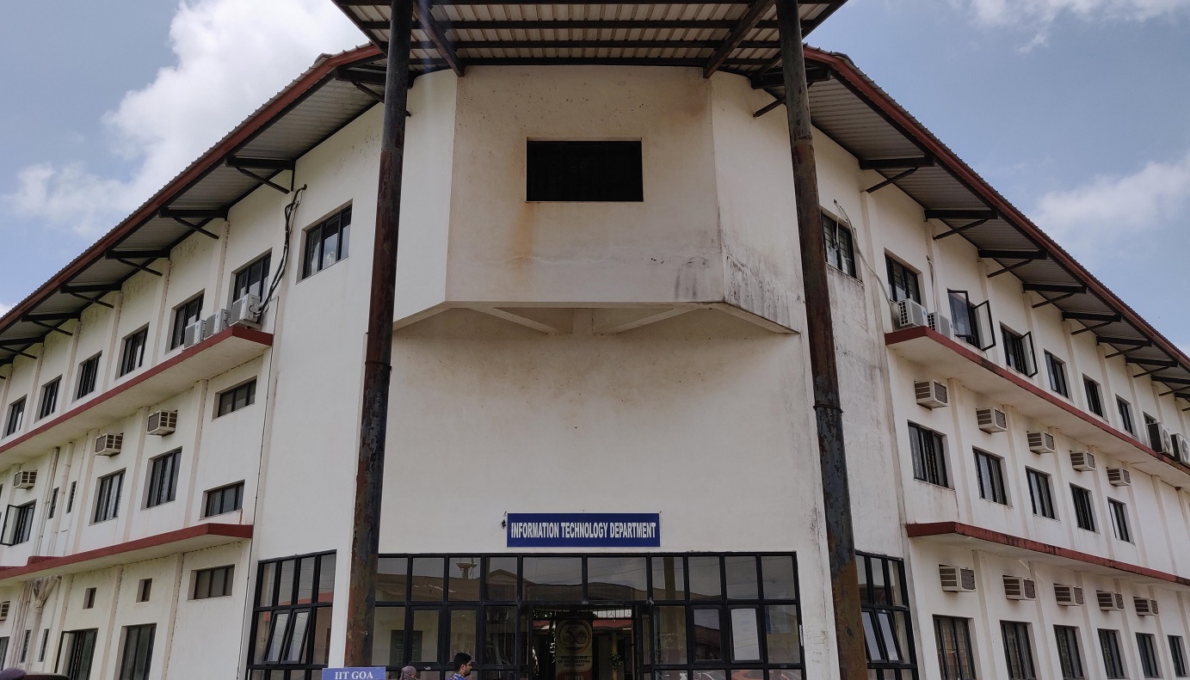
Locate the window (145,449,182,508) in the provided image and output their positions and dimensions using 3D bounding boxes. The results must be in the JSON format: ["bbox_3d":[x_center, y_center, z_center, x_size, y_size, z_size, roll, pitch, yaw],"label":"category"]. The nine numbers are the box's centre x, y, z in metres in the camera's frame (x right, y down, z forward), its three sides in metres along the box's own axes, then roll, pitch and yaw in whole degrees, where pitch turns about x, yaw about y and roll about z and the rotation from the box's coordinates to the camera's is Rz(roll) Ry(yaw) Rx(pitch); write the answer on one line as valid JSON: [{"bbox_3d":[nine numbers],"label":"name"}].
[{"bbox_3d":[-10.196,3.319,20.379,1.749,1.257,0.120,-18,-27,38],"label":"window"}]

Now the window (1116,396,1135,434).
[{"bbox_3d":[19.018,2.778,30.852,1.721,1.298,0.120,19,-28,-41],"label":"window"}]

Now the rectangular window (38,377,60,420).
[{"bbox_3d":[-17.494,1.944,27.674,1.900,1.294,0.160,-18,-27,38],"label":"rectangular window"}]

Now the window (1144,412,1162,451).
[{"bbox_3d":[21.338,3.577,32.950,1.742,1.298,0.120,19,-28,-41],"label":"window"}]

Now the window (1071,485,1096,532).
[{"bbox_3d":[12.593,4.385,22.198,1.530,1.120,0.120,19,-27,-40],"label":"window"}]

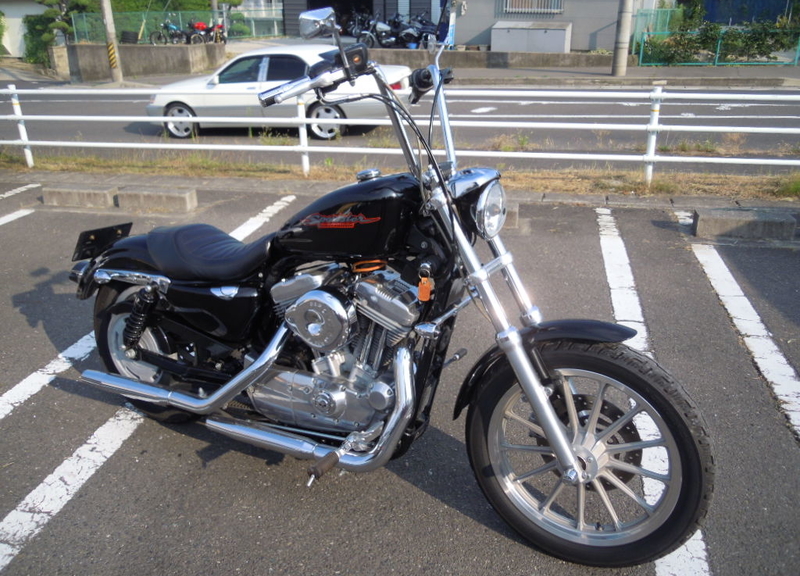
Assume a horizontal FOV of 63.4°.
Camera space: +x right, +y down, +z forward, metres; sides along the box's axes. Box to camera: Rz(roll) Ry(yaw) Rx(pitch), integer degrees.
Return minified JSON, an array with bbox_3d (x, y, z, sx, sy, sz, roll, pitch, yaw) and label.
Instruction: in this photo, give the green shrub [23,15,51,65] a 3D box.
[{"bbox_3d":[-13.613,-9.332,24.300,1.100,1.850,1.050,-13,26,-25],"label":"green shrub"}]

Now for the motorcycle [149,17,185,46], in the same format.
[{"bbox_3d":[-8.656,-9.632,24.300,1.950,1.080,0.720,-19,28,-36],"label":"motorcycle"}]

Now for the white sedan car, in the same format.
[{"bbox_3d":[-2.270,-3.645,12.020,4.780,1.440,1.760,4,24,11],"label":"white sedan car"}]

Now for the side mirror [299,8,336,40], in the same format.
[{"bbox_3d":[-0.178,-0.589,1.446,0.040,0.075,0.110,23,33,37],"label":"side mirror"}]

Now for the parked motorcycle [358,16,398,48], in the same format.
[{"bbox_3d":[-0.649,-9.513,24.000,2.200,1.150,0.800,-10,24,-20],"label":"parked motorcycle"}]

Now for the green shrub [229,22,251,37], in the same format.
[{"bbox_3d":[-7.565,-12.184,30.500,1.050,0.700,1.000,-6,24,-11],"label":"green shrub"}]

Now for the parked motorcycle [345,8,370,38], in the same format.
[{"bbox_3d":[-1.764,-11.241,27.500,0.800,1.150,2.100,10,25,26],"label":"parked motorcycle"}]

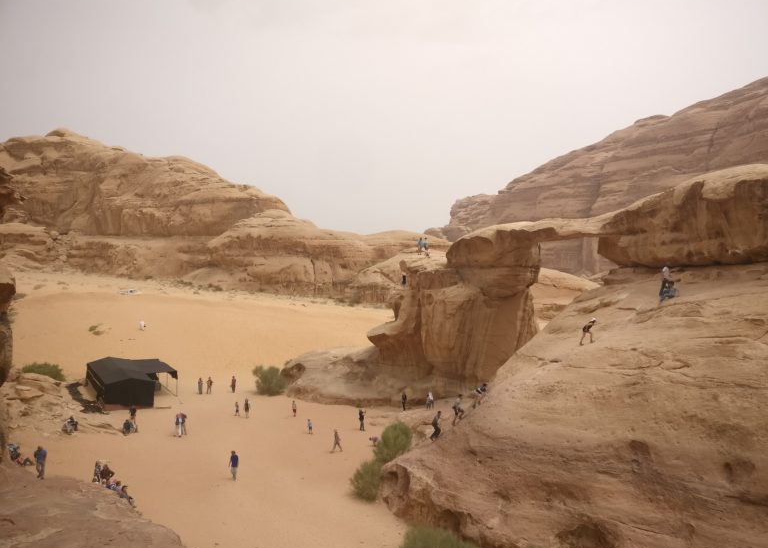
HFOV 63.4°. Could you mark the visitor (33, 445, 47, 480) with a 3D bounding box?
[{"bbox_3d":[-18.557,10.176,33.500,0.620,1.740,0.500,1,-1,14],"label":"visitor"}]

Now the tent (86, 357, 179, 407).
[{"bbox_3d":[-25.259,10.834,62.990,7.370,2.900,13.970,1,-1,-31],"label":"tent"}]

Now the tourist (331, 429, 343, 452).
[{"bbox_3d":[-3.442,12.166,45.200,0.750,1.700,0.500,1,-1,-9],"label":"tourist"}]

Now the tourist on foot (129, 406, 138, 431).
[{"bbox_3d":[-18.601,10.700,46.000,0.520,1.720,0.420,1,-1,18],"label":"tourist on foot"}]

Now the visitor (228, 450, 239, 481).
[{"bbox_3d":[-8.952,11.405,36.900,0.550,1.760,0.420,1,-1,9],"label":"visitor"}]

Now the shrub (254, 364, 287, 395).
[{"bbox_3d":[-12.133,11.262,66.000,3.500,3.100,3.300,1,-1,0],"label":"shrub"}]

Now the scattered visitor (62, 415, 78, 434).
[{"bbox_3d":[-22.962,11.097,45.500,0.800,1.200,0.800,1,-1,-27],"label":"scattered visitor"}]

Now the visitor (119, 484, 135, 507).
[{"bbox_3d":[-12.504,10.793,30.200,0.900,0.950,0.600,1,-1,12],"label":"visitor"}]

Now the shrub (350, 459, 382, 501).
[{"bbox_3d":[-0.935,11.531,35.200,1.950,2.000,1.950,1,-1,0],"label":"shrub"}]

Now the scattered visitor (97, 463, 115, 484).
[{"bbox_3d":[-13.898,10.021,31.000,0.700,1.020,0.700,1,-1,-24],"label":"scattered visitor"}]

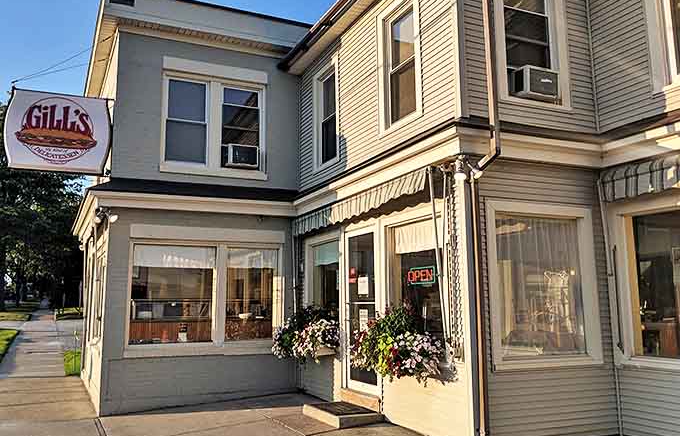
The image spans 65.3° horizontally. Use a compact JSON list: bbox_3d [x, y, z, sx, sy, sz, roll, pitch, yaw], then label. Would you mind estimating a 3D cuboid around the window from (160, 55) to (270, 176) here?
[{"bbox_3d":[-2.016,-1.595,8.657,1.700,1.880,0.150,3,-8,-24],"label":"window"}]

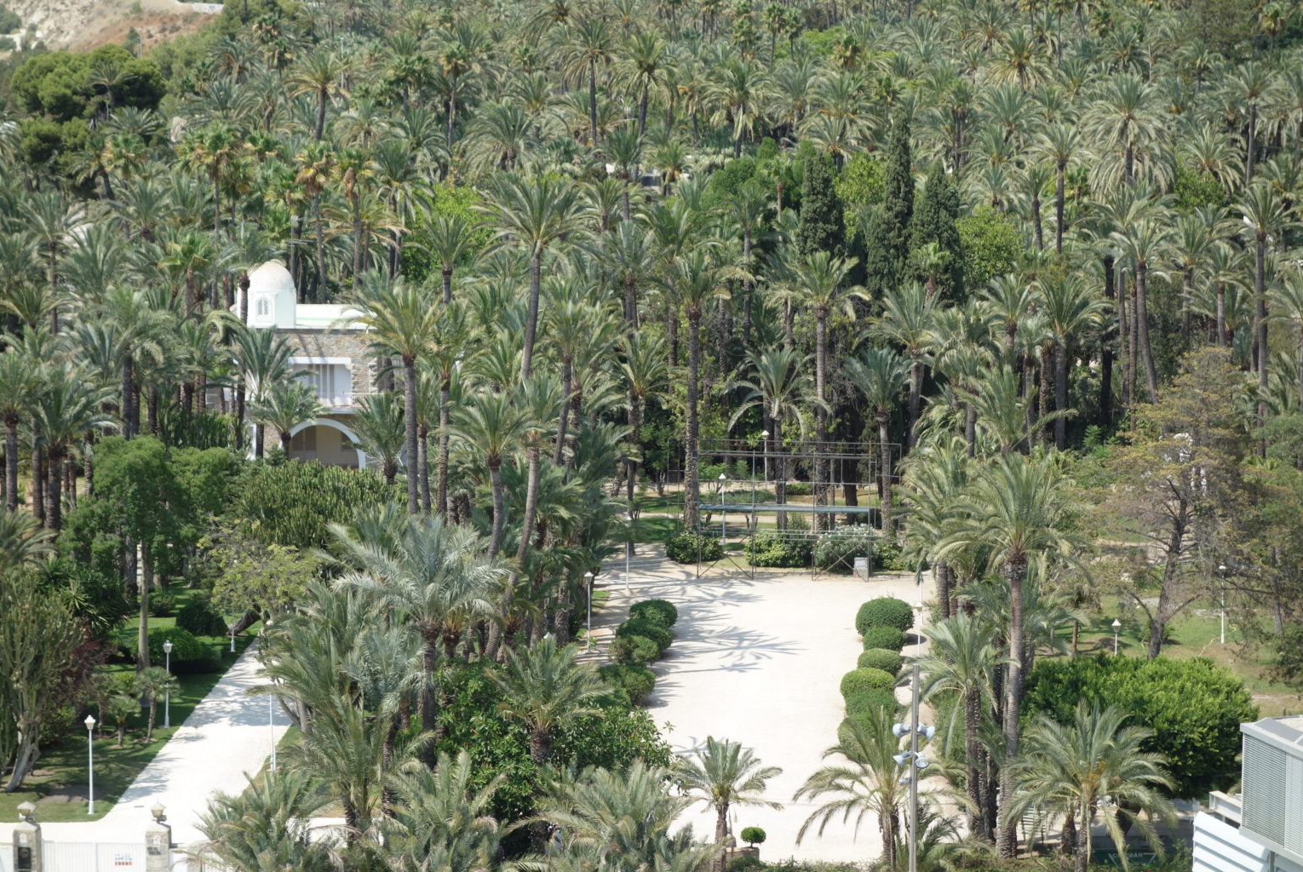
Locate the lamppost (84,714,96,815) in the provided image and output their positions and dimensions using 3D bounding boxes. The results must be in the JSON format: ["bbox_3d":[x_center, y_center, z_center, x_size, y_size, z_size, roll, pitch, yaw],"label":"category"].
[{"bbox_3d":[-21.209,12.410,137.136,0.450,3.870,0.450,0,8,0],"label":"lamppost"}]

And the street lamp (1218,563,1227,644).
[{"bbox_3d":[26.357,7.851,167.696,0.420,3.850,0.420,0,9,0],"label":"street lamp"}]

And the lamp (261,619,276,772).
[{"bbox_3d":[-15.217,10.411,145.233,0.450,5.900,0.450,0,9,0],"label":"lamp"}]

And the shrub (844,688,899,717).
[{"bbox_3d":[9.670,11.480,159.520,2.420,1.300,2.300,0,9,0],"label":"shrub"}]

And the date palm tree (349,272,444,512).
[{"bbox_3d":[-12.397,-0.572,177.363,4.889,14.804,4.889,0,9,0],"label":"date palm tree"}]

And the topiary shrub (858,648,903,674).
[{"bbox_3d":[10.570,10.200,168.160,2.080,1.250,2.000,0,9,0],"label":"topiary shrub"}]

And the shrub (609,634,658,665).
[{"bbox_3d":[-0.763,9.696,164.401,2.200,1.250,2.100,0,9,0],"label":"shrub"}]

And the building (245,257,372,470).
[{"bbox_3d":[-21.030,-4.530,225.530,8.410,13.200,8.500,0,9,-2],"label":"building"}]

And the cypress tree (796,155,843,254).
[{"bbox_3d":[10.057,-8.094,216.046,2.978,17.147,2.978,0,9,0],"label":"cypress tree"}]

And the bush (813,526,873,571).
[{"bbox_3d":[10.240,5.850,194.070,3.170,2.100,2.700,0,9,0],"label":"bush"}]

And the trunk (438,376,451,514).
[{"bbox_3d":[-11.134,0.817,195.641,0.600,8.100,0.550,0,9,0],"label":"trunk"}]

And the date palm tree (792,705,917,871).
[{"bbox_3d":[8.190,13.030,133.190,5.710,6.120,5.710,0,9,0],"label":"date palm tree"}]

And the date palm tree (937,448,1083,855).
[{"bbox_3d":[12.577,7.712,127.573,5.095,14.546,5.095,0,9,0],"label":"date palm tree"}]

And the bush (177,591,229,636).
[{"bbox_3d":[-21.096,8.309,170.846,2.450,1.950,2.400,0,9,0],"label":"bush"}]

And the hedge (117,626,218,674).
[{"bbox_3d":[-21.822,9.580,164.068,4.400,1.930,4.000,0,8,0],"label":"hedge"}]

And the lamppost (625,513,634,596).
[{"bbox_3d":[-1.152,5.858,181.734,0.420,3.890,0.420,0,8,0],"label":"lamppost"}]

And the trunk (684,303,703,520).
[{"bbox_3d":[2.360,-0.850,202.130,0.860,12.930,0.800,0,9,0],"label":"trunk"}]

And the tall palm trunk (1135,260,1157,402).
[{"bbox_3d":[32.490,-5.670,237.960,1.550,11.740,1.000,0,9,0],"label":"tall palm trunk"}]

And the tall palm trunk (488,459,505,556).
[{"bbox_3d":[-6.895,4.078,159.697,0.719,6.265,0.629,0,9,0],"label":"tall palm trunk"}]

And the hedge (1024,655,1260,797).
[{"bbox_3d":[18.778,11.275,139.526,8.600,5.000,6.200,0,9,0],"label":"hedge"}]

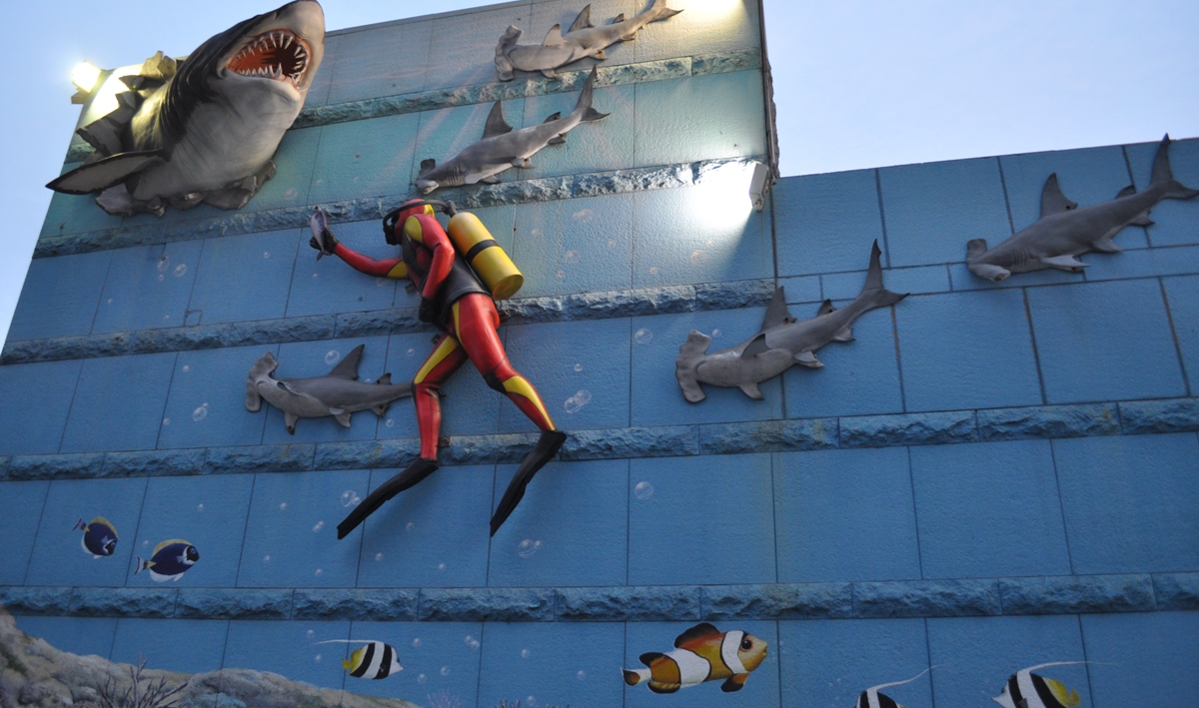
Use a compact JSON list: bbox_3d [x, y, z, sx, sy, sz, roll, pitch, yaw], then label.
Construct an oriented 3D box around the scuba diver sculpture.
[{"bbox_3d":[-0.892,-0.018,4.530,1.460,1.889,0.560,-4,-25,11],"label":"scuba diver sculpture"}]

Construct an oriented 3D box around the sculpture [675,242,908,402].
[{"bbox_3d":[0.934,-0.134,4.401,1.164,0.683,0.260,-14,-26,6],"label":"sculpture"}]

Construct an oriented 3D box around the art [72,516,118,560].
[{"bbox_3d":[-2.713,0.987,4.824,0.326,0.239,0.040,-4,-25,11],"label":"art"}]

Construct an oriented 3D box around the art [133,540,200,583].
[{"bbox_3d":[-2.261,1.082,4.680,0.394,0.228,0.040,-4,-25,11],"label":"art"}]

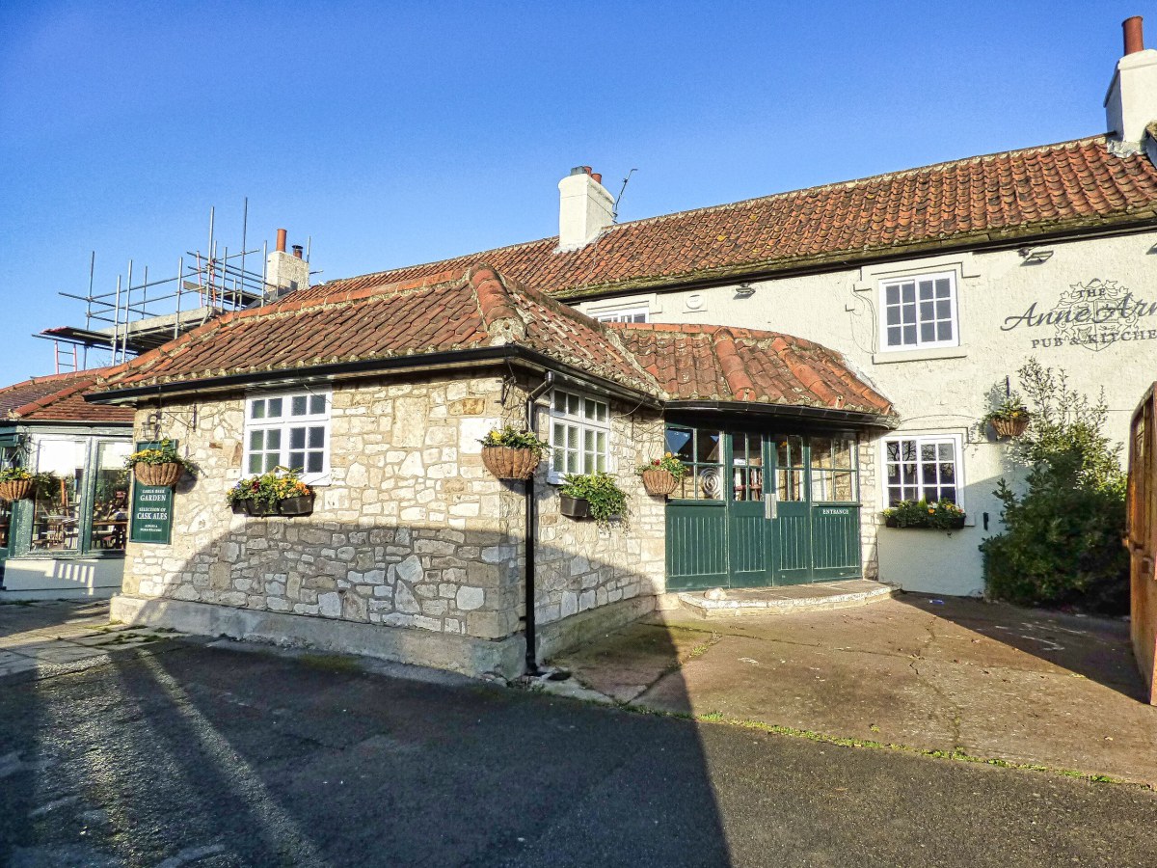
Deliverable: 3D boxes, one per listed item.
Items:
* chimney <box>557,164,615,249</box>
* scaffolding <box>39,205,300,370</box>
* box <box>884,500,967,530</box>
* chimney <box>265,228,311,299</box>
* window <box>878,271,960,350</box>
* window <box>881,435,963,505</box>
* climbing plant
[{"bbox_3d":[0.200,-4.918,15.145,0.667,1.932,1.679,-2,-5,23],"label":"chimney"},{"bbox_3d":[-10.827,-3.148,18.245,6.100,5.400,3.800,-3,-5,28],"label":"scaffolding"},{"bbox_3d":[4.972,1.156,9.662,1.059,0.419,0.270,-2,-5,23],"label":"box"},{"bbox_3d":[-8.003,-4.583,18.457,0.469,2.041,1.056,-2,-5,23],"label":"chimney"},{"bbox_3d":[5.098,-1.822,10.021,1.037,1.111,0.120,-2,-5,23],"label":"window"},{"bbox_3d":[5.068,0.589,9.846,1.019,1.088,0.120,-2,-5,23],"label":"window"},{"bbox_3d":[6.122,0.600,8.654,1.748,3.220,1.265,-2,-5,23],"label":"climbing plant"}]

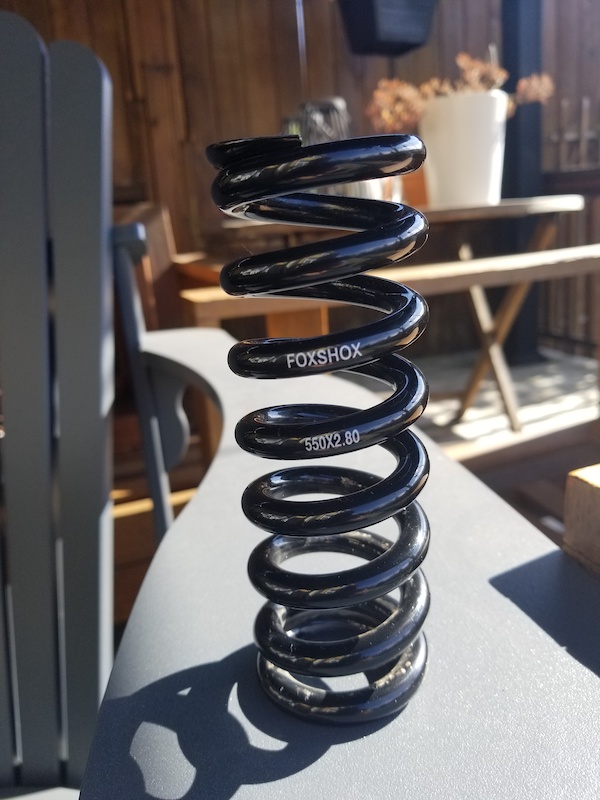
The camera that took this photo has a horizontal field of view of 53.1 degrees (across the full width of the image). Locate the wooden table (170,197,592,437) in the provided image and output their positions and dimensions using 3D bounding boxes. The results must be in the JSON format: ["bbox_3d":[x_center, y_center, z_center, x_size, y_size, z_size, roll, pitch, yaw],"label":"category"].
[{"bbox_3d":[0.245,-0.187,1.743,0.962,0.679,0.462,-10,19,-20],"label":"wooden table"}]

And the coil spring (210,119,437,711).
[{"bbox_3d":[0.009,0.011,0.167,0.053,0.152,0.053,-3,17,3],"label":"coil spring"}]

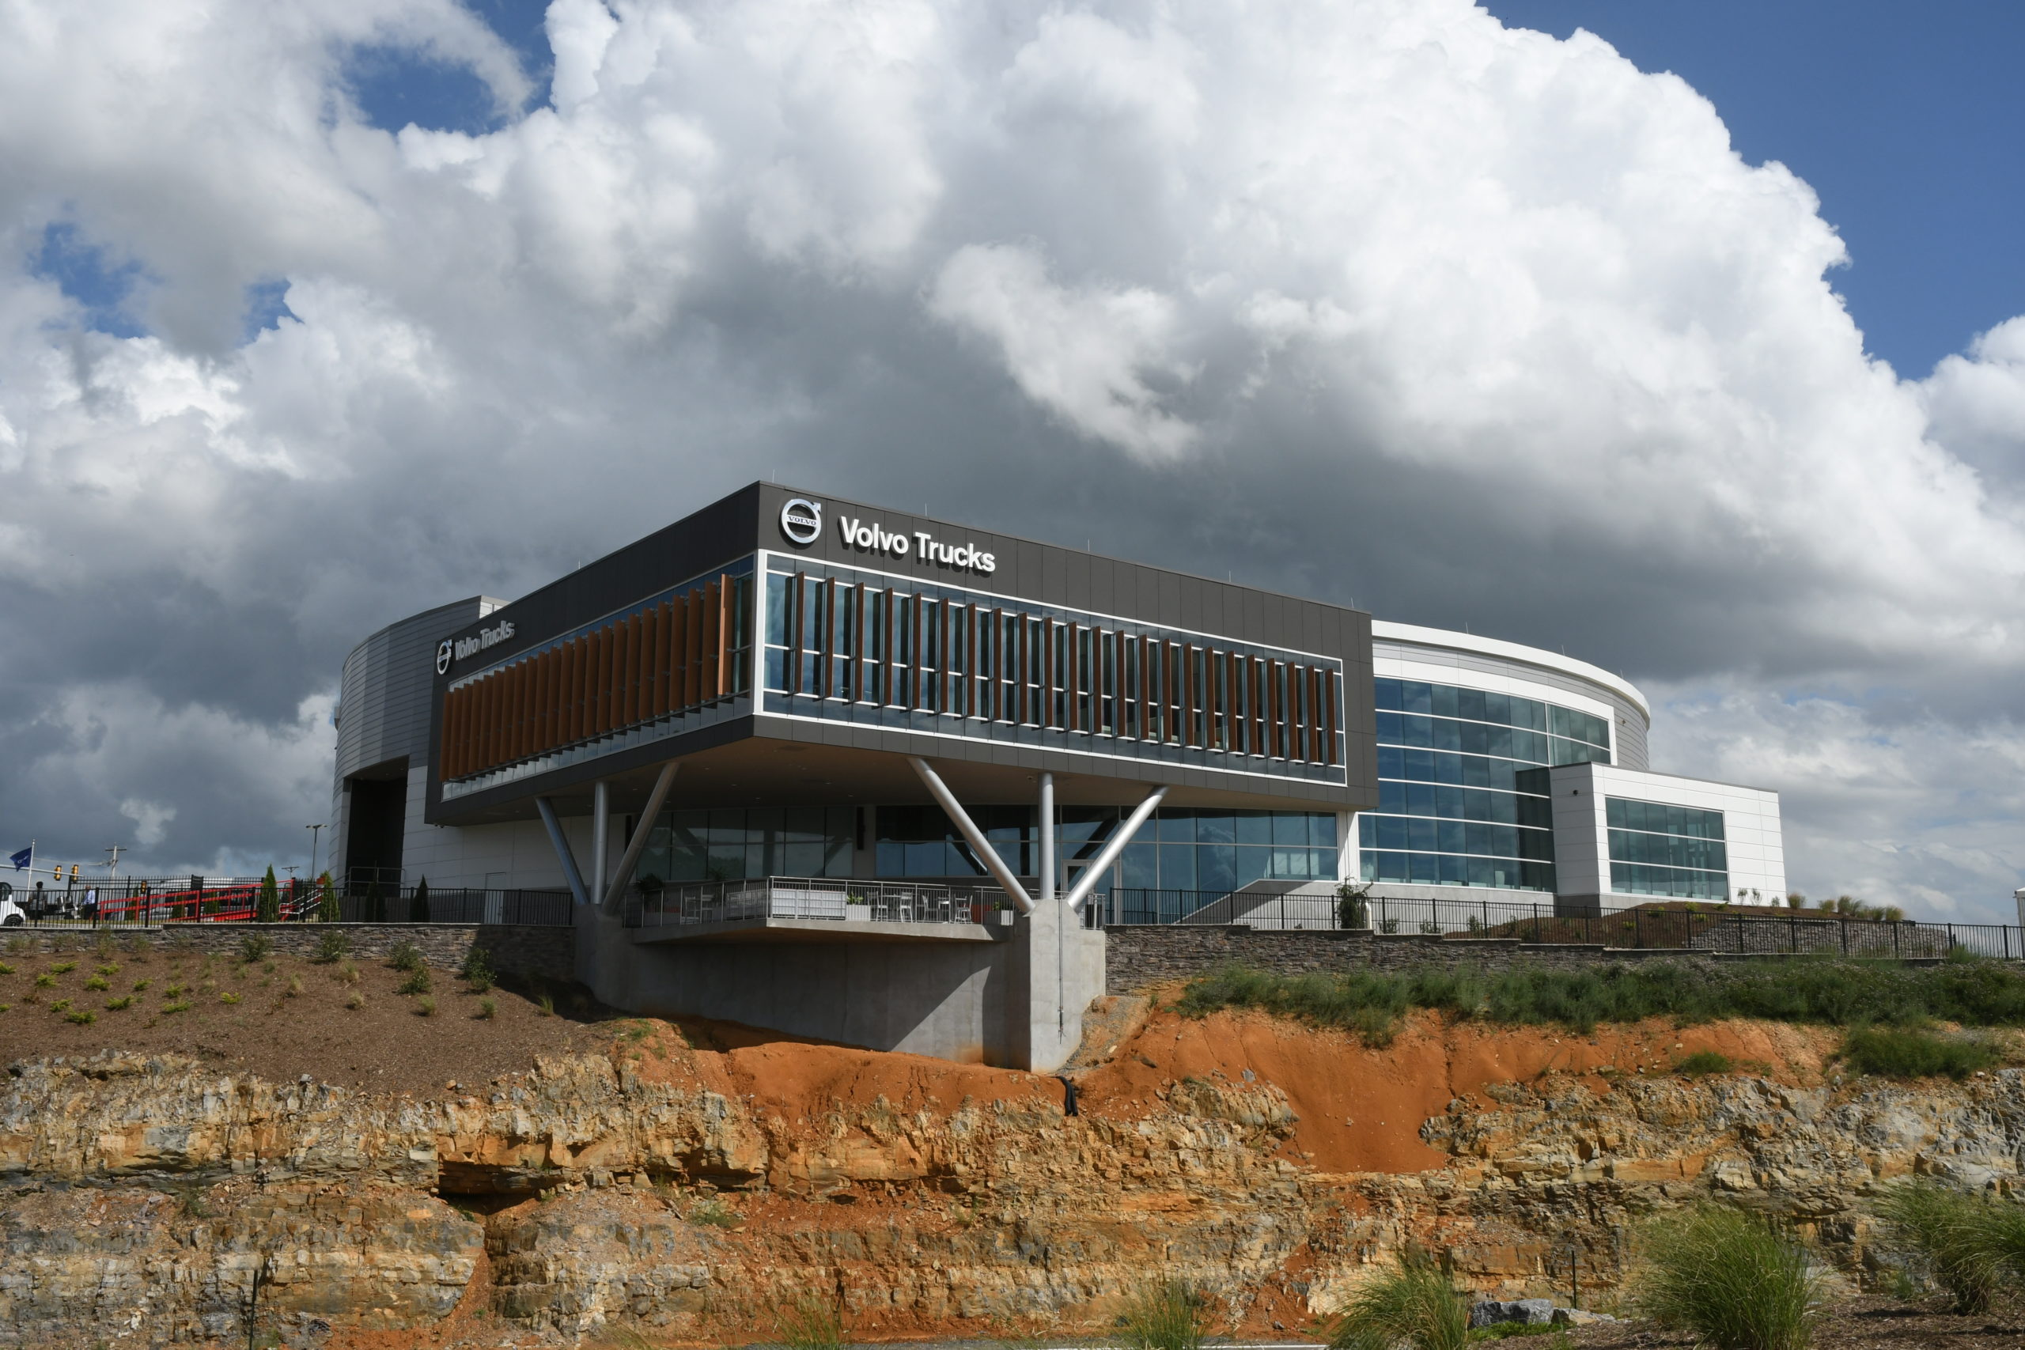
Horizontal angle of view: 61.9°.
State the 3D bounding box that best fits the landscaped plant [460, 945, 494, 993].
[{"bbox_3d":[-16.320,8.936,51.500,1.000,1.350,1.000,0,-12,0],"label":"landscaped plant"}]

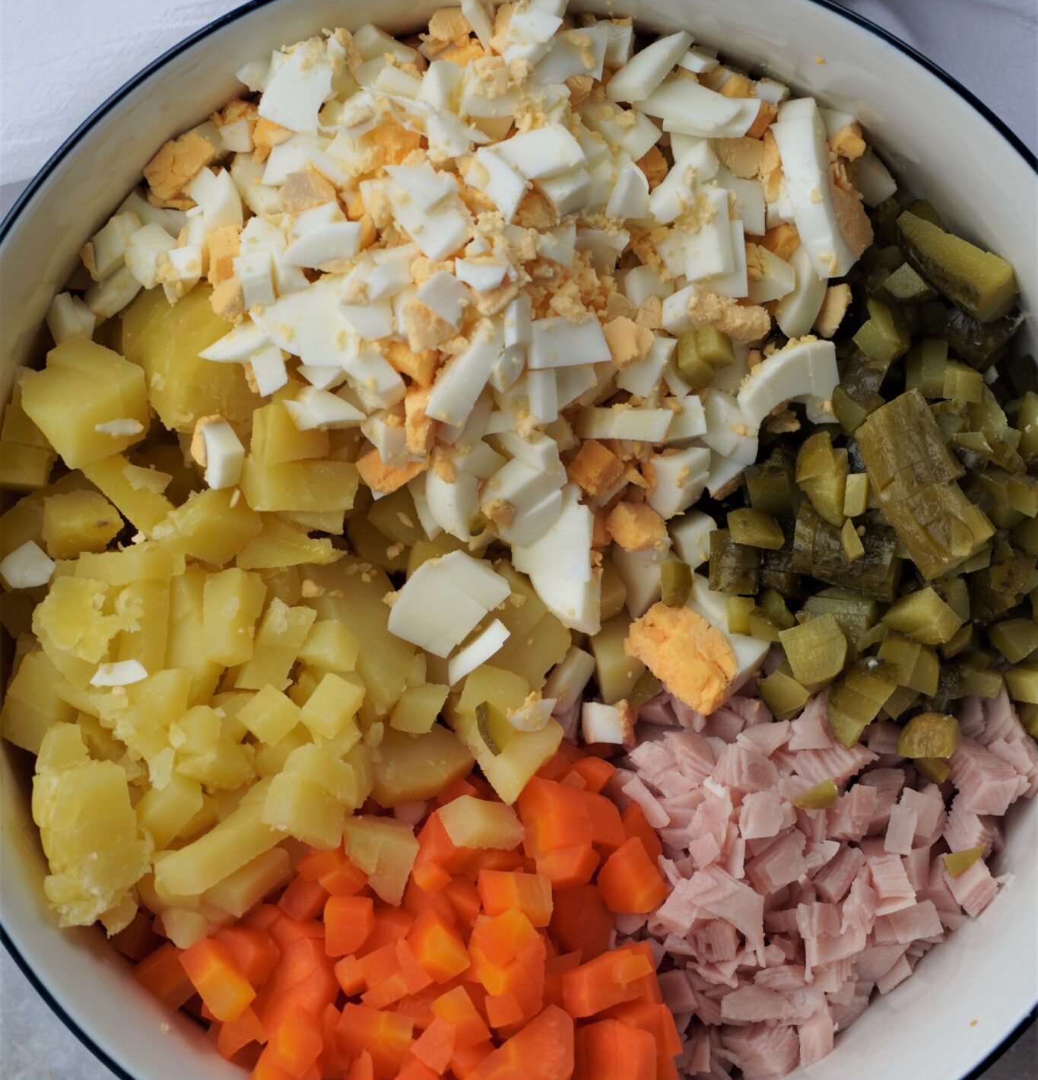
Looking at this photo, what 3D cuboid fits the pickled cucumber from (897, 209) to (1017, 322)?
[{"bbox_3d":[0.094,-0.060,0.700,0.029,0.013,0.015,37,90,15],"label":"pickled cucumber"}]

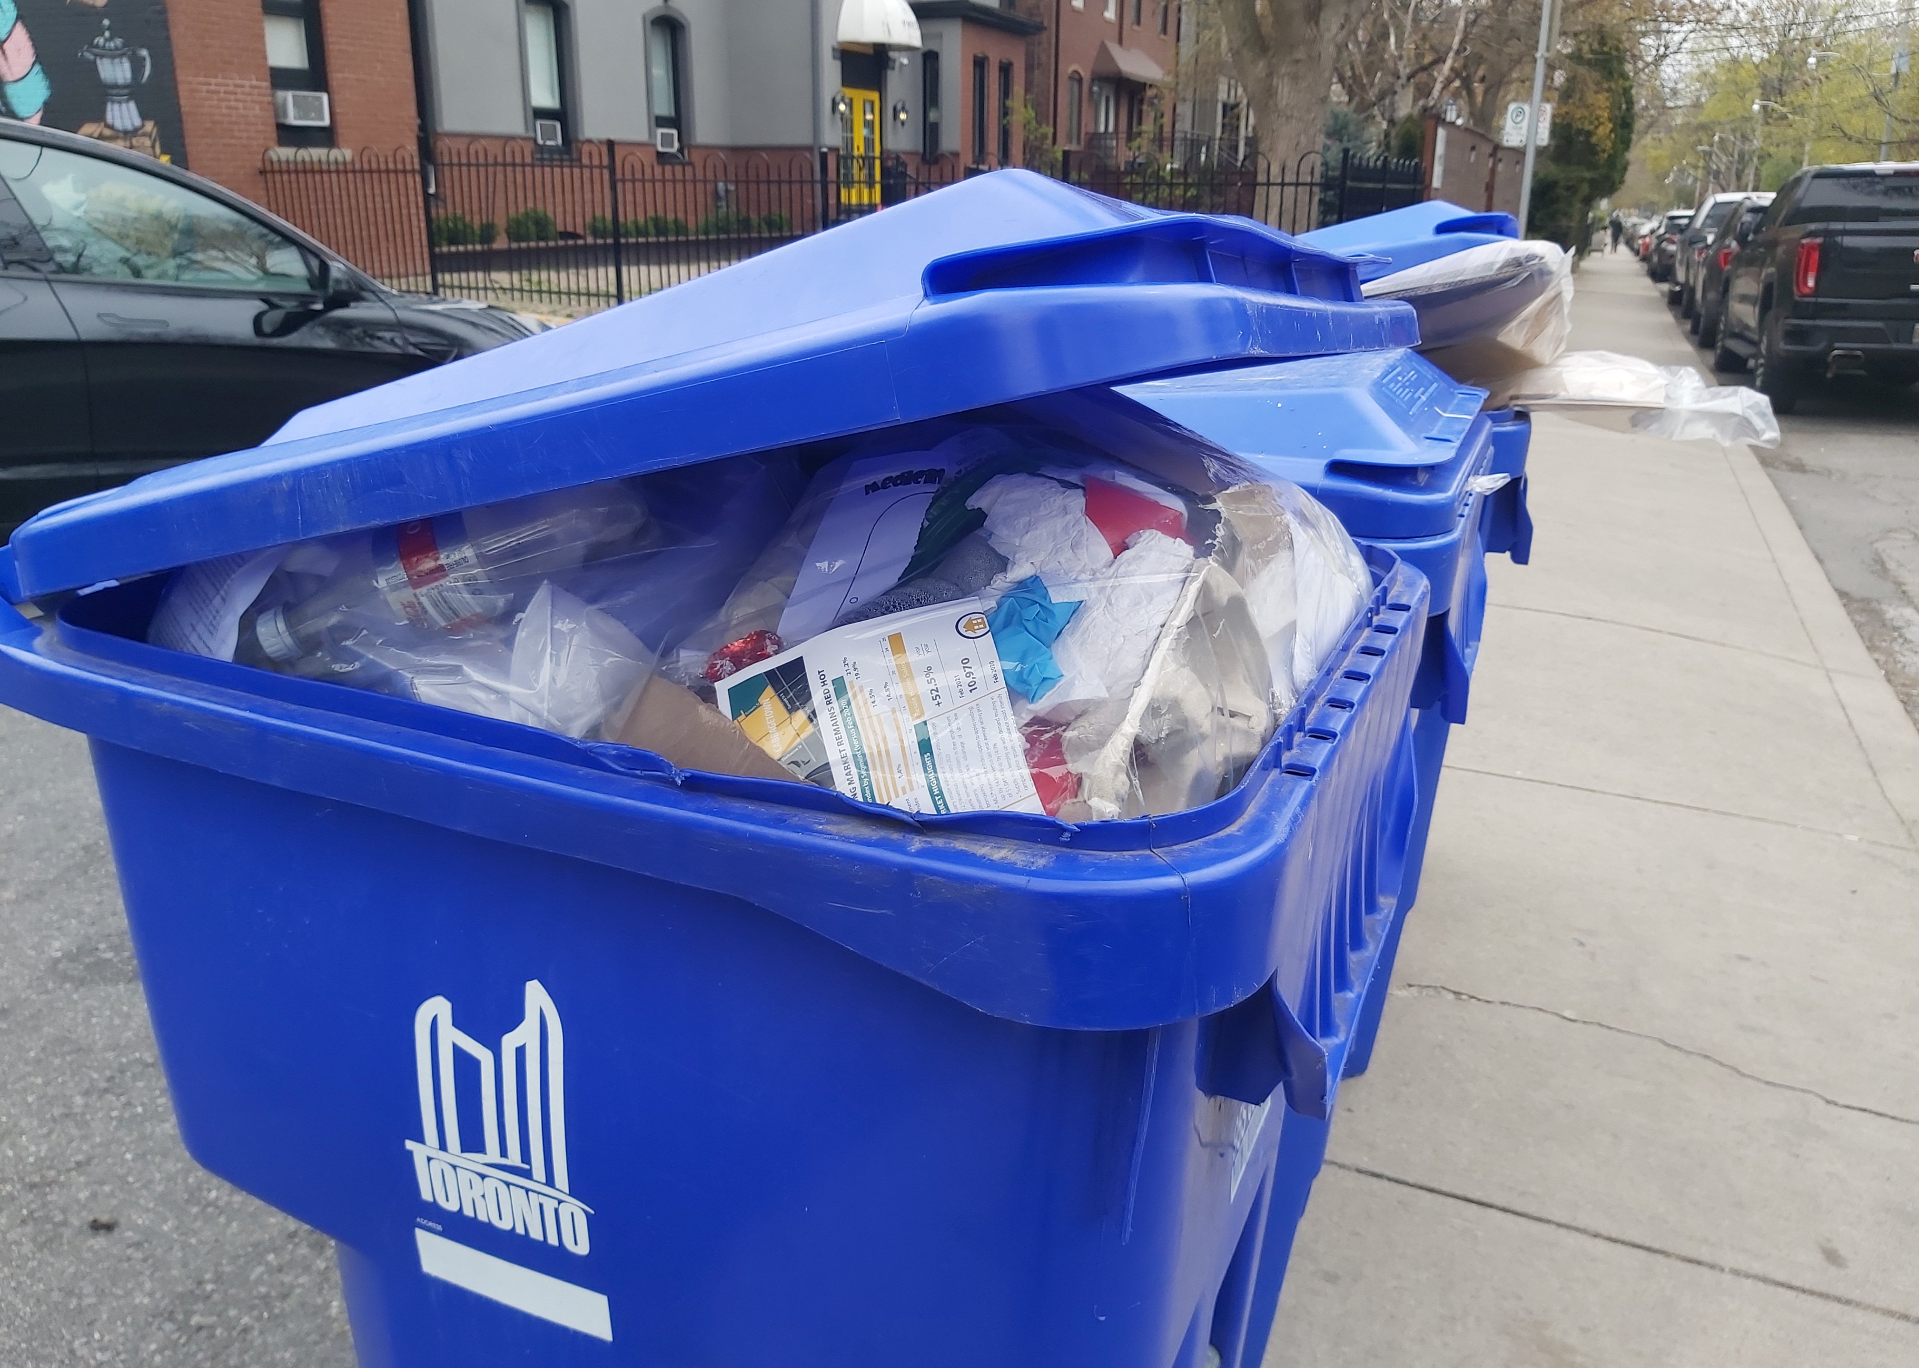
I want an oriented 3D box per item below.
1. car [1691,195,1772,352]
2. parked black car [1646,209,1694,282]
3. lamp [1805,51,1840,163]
[{"bbox_3d":[10.039,-4.967,17.305,1.860,1.710,4.600,8,20,22],"label":"car"},{"bbox_3d":[17.768,-10.582,34.649,1.860,1.710,4.650,8,20,22],"label":"parked black car"},{"bbox_3d":[34.002,-21.083,57.882,1.600,7.500,0.500,8,20,22],"label":"lamp"}]

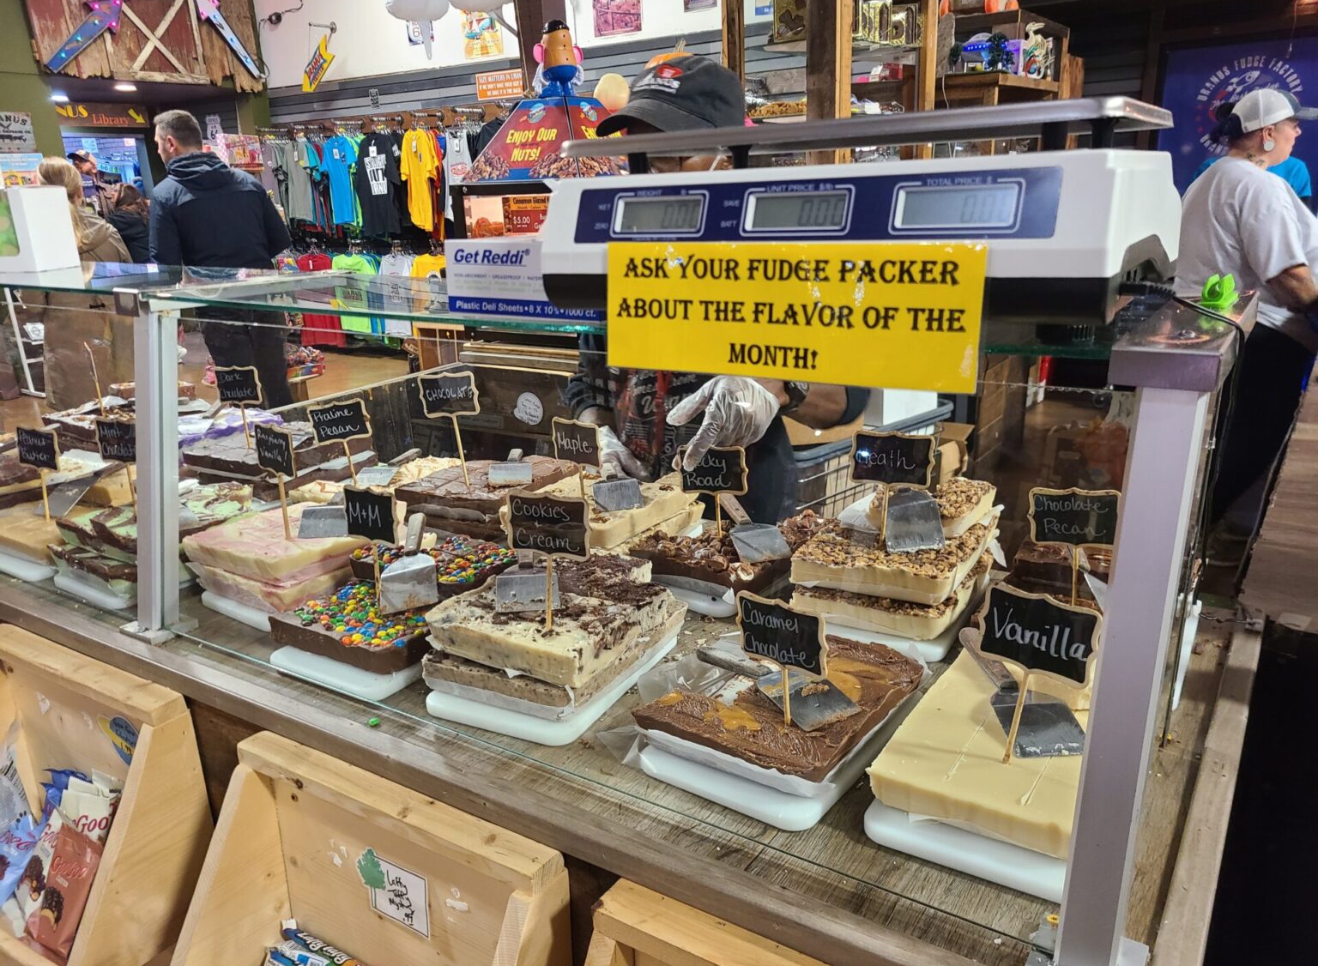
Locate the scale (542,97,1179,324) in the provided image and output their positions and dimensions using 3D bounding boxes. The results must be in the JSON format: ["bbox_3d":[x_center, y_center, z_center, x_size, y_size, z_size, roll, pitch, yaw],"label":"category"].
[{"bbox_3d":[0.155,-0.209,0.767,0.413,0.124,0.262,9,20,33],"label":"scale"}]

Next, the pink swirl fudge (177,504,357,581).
[{"bbox_3d":[-0.480,0.076,1.296,0.184,0.033,0.189,9,20,33],"label":"pink swirl fudge"}]

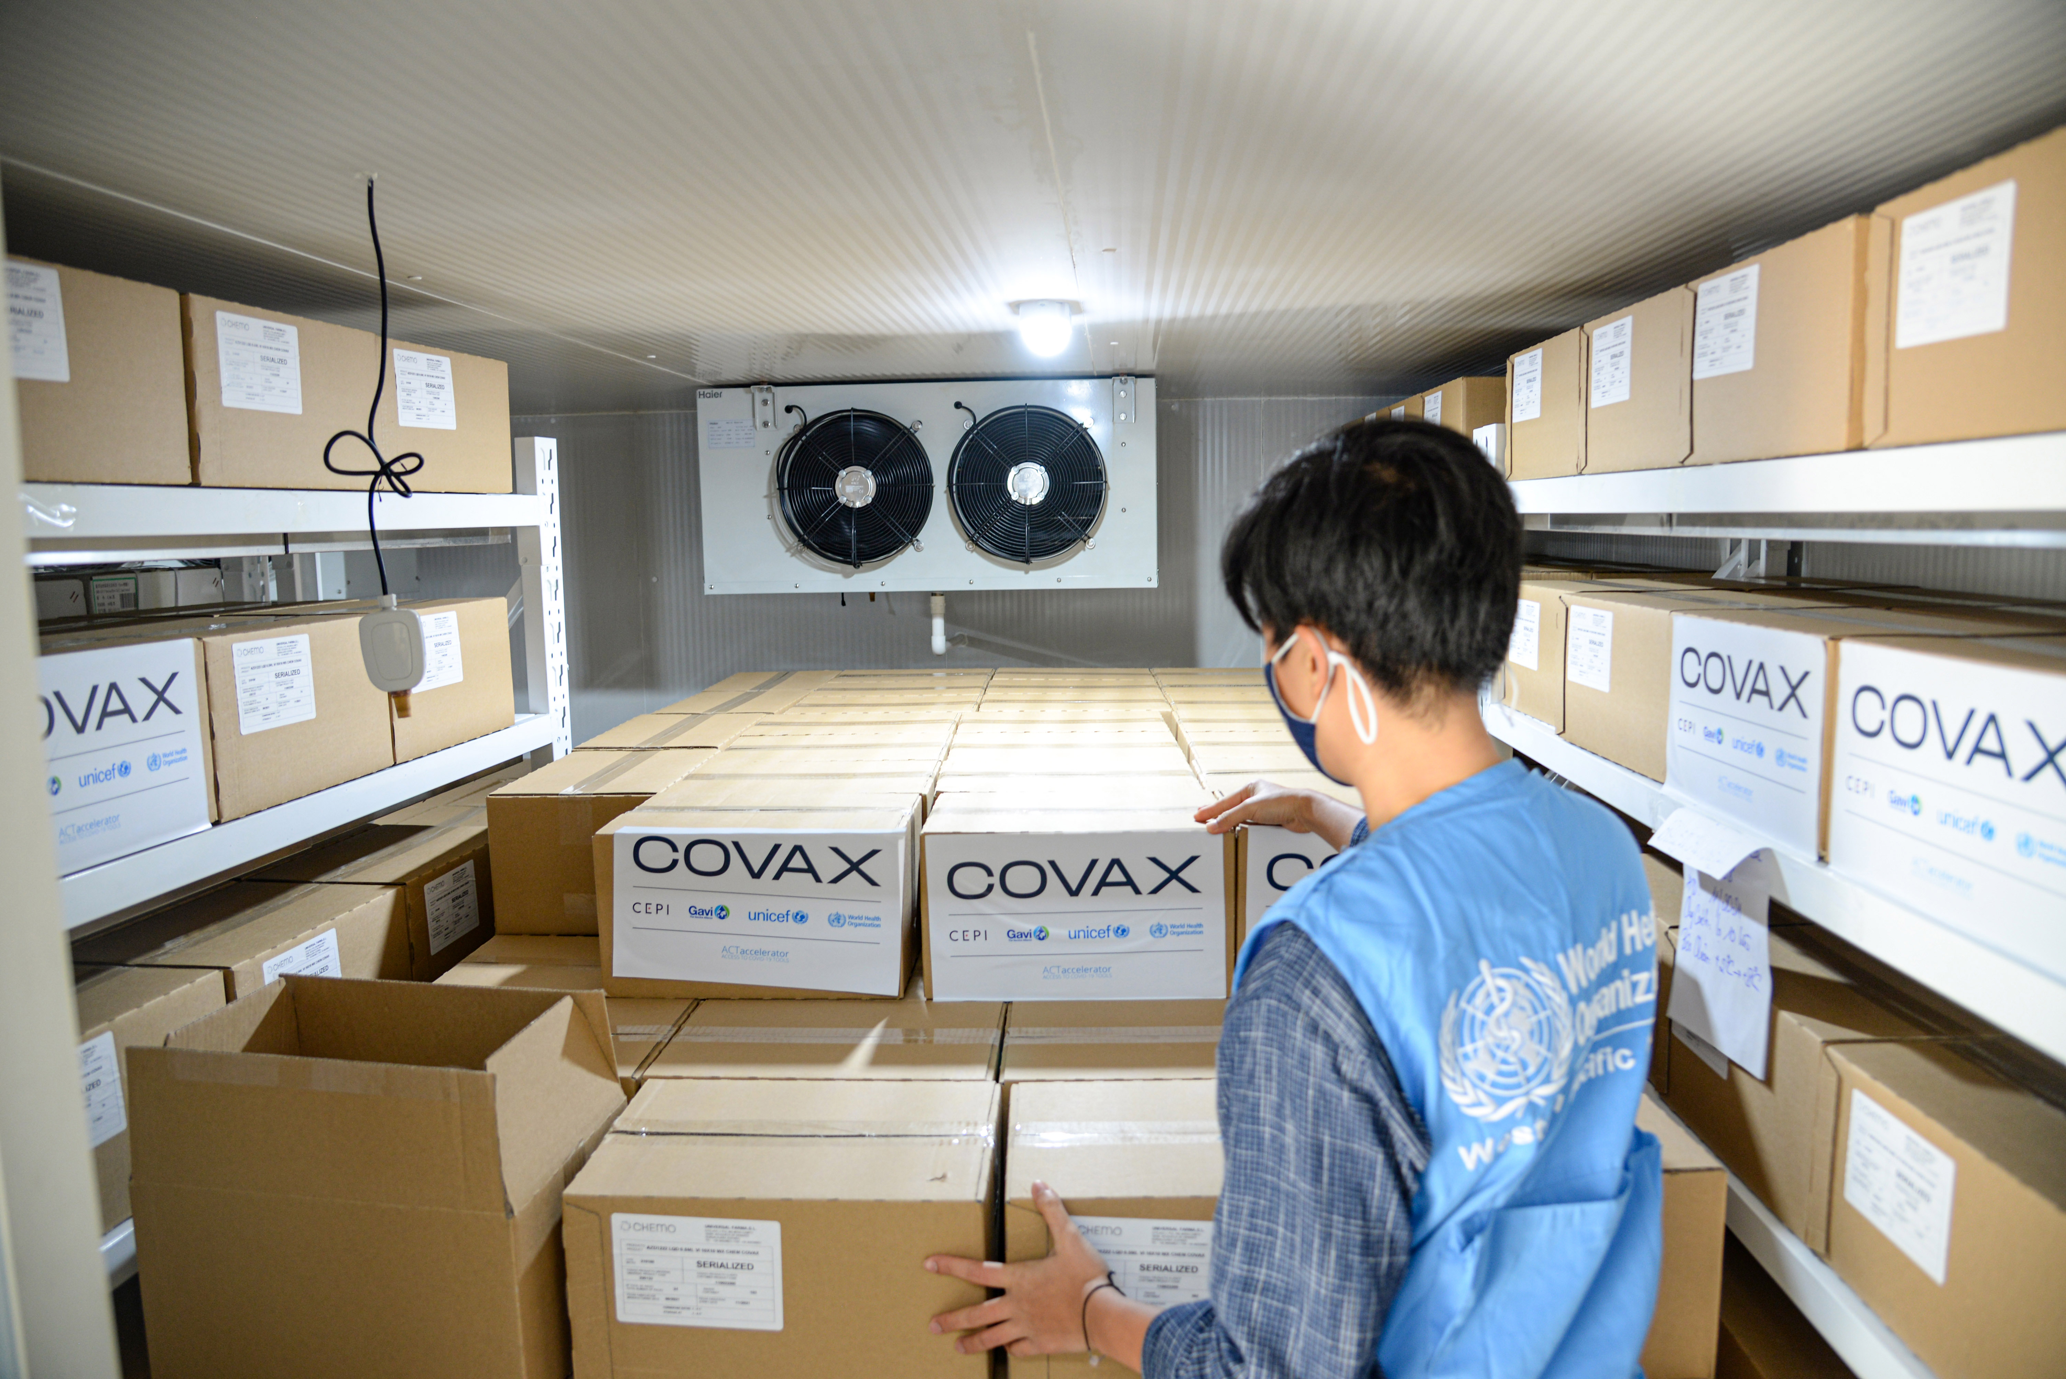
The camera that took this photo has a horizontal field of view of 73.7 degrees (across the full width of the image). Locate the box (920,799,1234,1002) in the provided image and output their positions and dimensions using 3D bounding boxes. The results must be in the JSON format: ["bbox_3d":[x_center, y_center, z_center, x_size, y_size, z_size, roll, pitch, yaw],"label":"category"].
[{"bbox_3d":[0.057,0.259,1.781,0.370,0.207,0.247,0,7,1],"label":"box"}]

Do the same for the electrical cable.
[{"bbox_3d":[-0.696,-0.312,1.440,0.108,0.427,0.050,0,7,4],"label":"electrical cable"}]

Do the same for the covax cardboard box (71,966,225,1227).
[{"bbox_3d":[-1.080,0.454,1.431,0.254,0.211,0.383,0,7,5],"label":"covax cardboard box"}]

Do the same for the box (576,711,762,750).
[{"bbox_3d":[-0.657,0.183,2.609,0.254,0.211,0.383,0,7,4],"label":"box"}]

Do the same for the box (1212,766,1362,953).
[{"bbox_3d":[0.434,0.255,1.784,0.370,0.207,0.247,0,7,1],"label":"box"}]

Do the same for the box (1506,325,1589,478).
[{"bbox_3d":[0.937,-0.444,2.186,0.254,0.211,0.383,0,7,3],"label":"box"}]

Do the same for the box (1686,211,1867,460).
[{"bbox_3d":[0.877,-0.346,1.426,0.247,0.207,0.370,0,7,4],"label":"box"}]

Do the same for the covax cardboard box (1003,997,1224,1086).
[{"bbox_3d":[0.158,0.495,1.563,0.370,0.207,0.247,0,7,1],"label":"covax cardboard box"}]

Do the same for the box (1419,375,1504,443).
[{"bbox_3d":[0.969,-0.523,2.857,0.247,0.207,0.370,0,7,4],"label":"box"}]

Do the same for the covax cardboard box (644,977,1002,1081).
[{"bbox_3d":[-0.229,0.509,1.618,0.383,0.211,0.254,-1,7,2],"label":"covax cardboard box"}]

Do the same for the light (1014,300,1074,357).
[{"bbox_3d":[0.020,-0.591,2.266,0.108,0.088,0.108,0,7,4],"label":"light"}]

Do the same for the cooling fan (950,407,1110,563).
[{"bbox_3d":[-0.010,-0.520,3.464,0.390,0.390,0.100,0,7,3],"label":"cooling fan"}]

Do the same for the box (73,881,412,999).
[{"bbox_3d":[-1.034,0.404,1.799,0.247,0.207,0.370,0,7,4],"label":"box"}]

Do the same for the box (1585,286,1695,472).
[{"bbox_3d":[0.916,-0.398,1.817,0.254,0.211,0.383,0,7,4],"label":"box"}]

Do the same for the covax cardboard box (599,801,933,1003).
[{"bbox_3d":[-0.340,0.263,1.809,0.370,0.207,0.247,0,7,1],"label":"covax cardboard box"}]

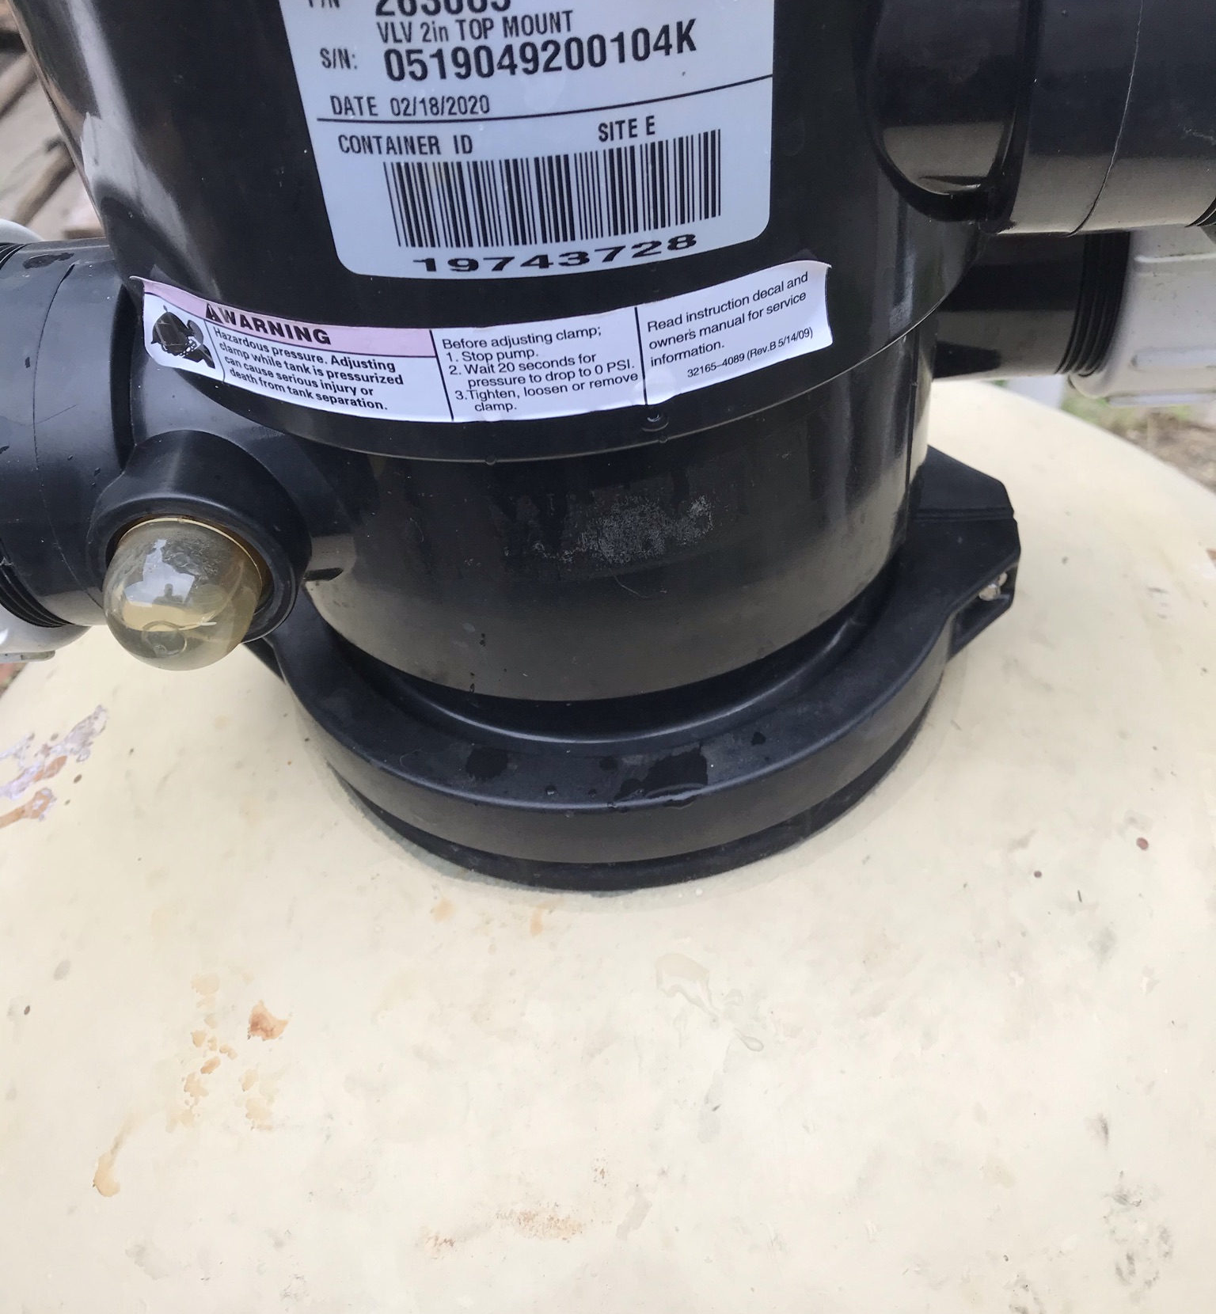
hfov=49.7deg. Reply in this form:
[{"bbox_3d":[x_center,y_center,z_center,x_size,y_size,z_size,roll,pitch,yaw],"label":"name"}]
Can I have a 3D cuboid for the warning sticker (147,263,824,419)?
[{"bbox_3d":[-0.023,-0.059,0.248,0.129,0.021,0.022,0,48,8],"label":"warning sticker"}]

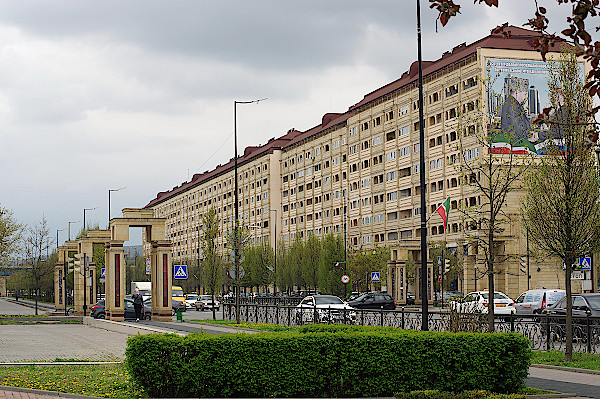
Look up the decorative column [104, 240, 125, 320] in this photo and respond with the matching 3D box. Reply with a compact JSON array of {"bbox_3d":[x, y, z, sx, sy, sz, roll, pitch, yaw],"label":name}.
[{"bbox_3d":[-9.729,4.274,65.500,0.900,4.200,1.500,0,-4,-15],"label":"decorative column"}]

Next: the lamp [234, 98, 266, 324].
[{"bbox_3d":[-2.648,0.622,67.500,1.700,12.000,0.350,0,-4,-15],"label":"lamp"}]

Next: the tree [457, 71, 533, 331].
[{"bbox_3d":[5.015,0.258,32.200,1.900,7.000,1.900,0,-4,-15],"label":"tree"}]

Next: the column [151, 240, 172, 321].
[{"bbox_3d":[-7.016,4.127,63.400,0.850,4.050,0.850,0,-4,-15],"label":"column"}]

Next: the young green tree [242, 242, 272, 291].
[{"bbox_3d":[-5.717,9.685,168.000,3.800,8.340,3.800,0,-4,-15],"label":"young green tree"}]

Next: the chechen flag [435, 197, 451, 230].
[{"bbox_3d":[4.450,0.437,39.000,0.500,1.050,0.300,0,-4,-15],"label":"chechen flag"}]

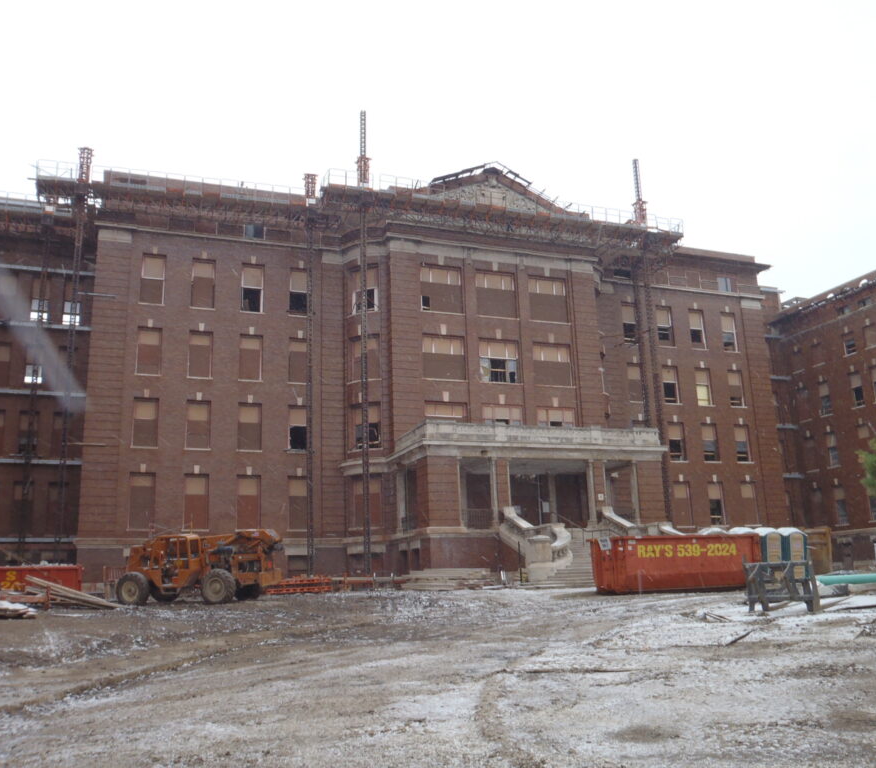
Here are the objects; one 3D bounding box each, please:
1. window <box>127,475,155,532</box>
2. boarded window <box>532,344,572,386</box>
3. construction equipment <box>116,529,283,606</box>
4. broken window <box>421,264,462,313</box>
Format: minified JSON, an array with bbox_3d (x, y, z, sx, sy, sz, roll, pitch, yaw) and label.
[{"bbox_3d":[-14.424,5.744,40.345,1.126,2.726,0.170,3,-15,-20],"label":"window"},{"bbox_3d":[7.540,-1.212,54.387,2.758,2.803,0.200,3,-15,-20],"label":"boarded window"},{"bbox_3d":[-8.825,6.866,31.066,6.250,2.590,2.500,-6,-14,15],"label":"construction equipment"},{"bbox_3d":[0.304,-5.920,52.217,2.805,3.150,0.200,3,-15,-21],"label":"broken window"}]

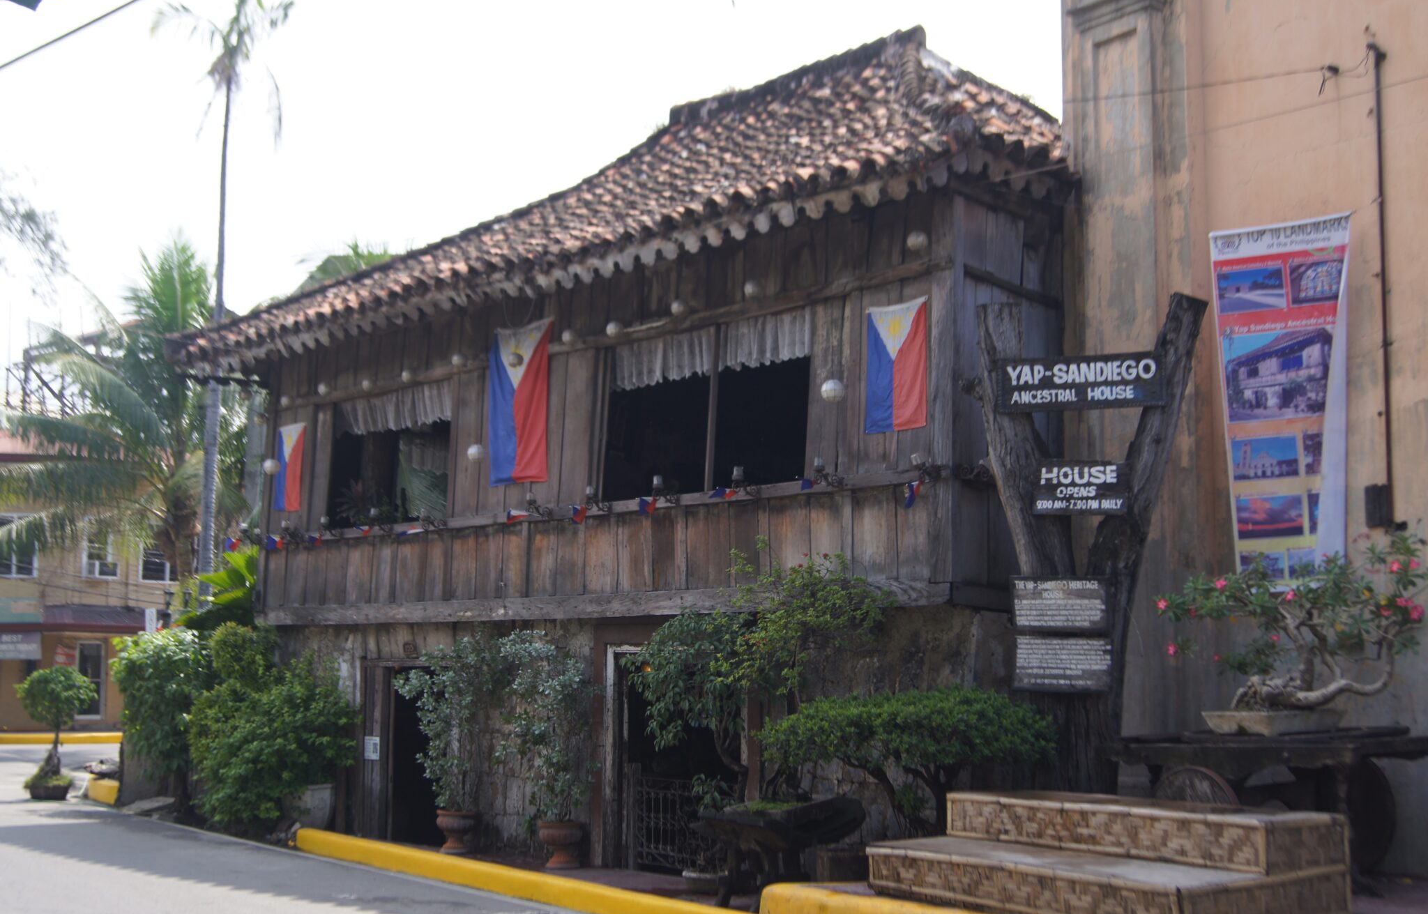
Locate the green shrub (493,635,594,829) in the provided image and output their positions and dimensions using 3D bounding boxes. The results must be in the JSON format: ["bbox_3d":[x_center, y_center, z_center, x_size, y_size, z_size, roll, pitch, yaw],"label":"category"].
[{"bbox_3d":[-1.411,2.246,13.850,0.750,1.599,0.950,8,-11,-44],"label":"green shrub"}]

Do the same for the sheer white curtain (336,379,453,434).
[{"bbox_3d":[-3.325,-0.482,17.230,0.100,0.370,2.122,8,-11,-44],"label":"sheer white curtain"}]

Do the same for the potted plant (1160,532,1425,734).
[{"bbox_3d":[3.580,1.022,10.300,1.600,1.120,1.250,-1,-9,19],"label":"potted plant"}]

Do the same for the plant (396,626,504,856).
[{"bbox_3d":[-2.370,2.555,14.950,0.800,1.984,1.100,8,-11,-44],"label":"plant"}]

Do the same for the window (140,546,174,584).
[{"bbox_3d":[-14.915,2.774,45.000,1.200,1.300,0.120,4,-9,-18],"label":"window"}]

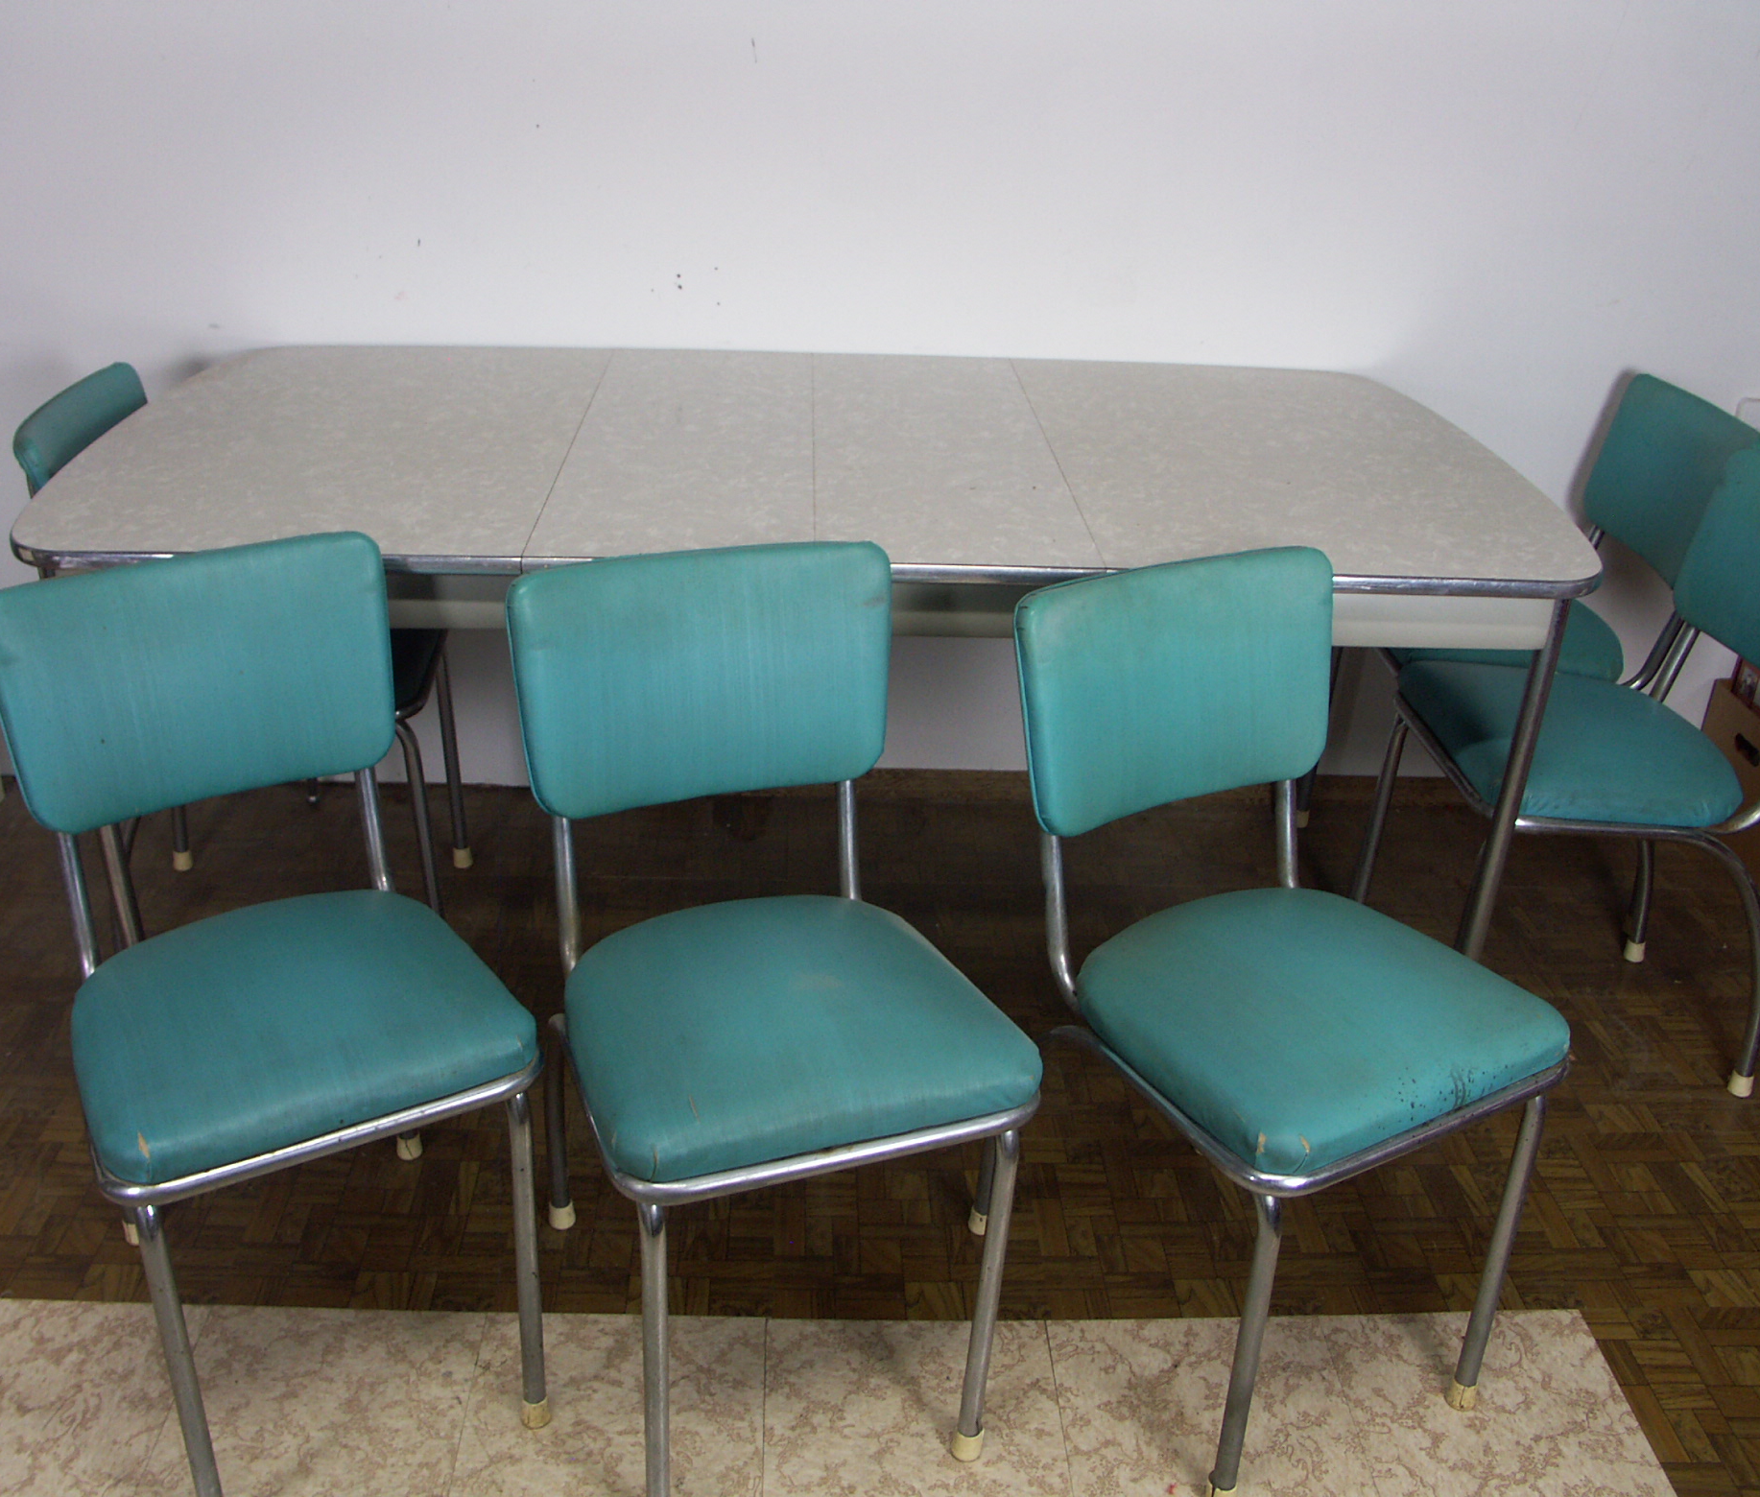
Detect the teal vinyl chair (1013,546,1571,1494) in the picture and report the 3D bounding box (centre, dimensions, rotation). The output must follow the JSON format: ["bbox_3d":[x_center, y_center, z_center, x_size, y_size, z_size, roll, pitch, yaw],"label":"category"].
[{"bbox_3d":[0.377,0.265,1.619,0.394,0.815,0.490,-11,29,-25],"label":"teal vinyl chair"}]

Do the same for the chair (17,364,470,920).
[{"bbox_3d":[-0.859,-0.105,2.274,0.490,0.815,0.394,-1,26,-6],"label":"chair"}]

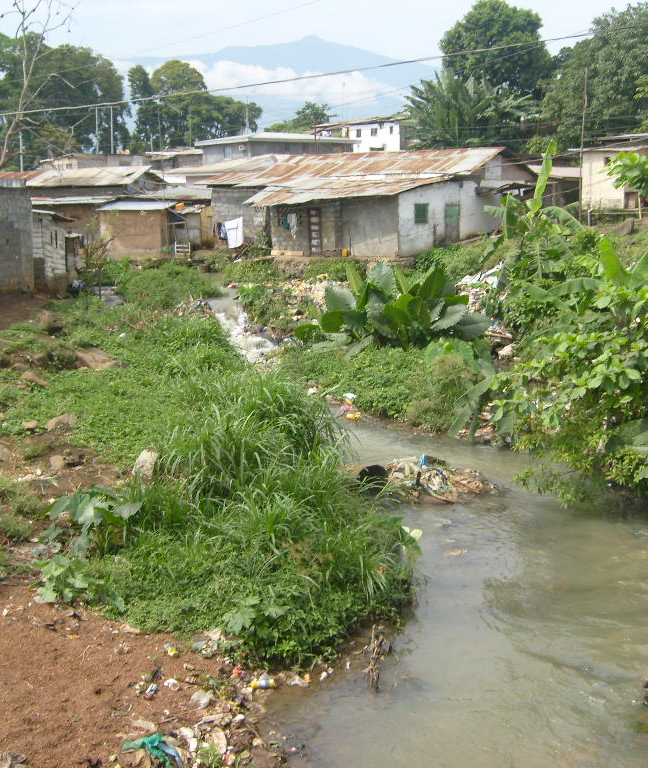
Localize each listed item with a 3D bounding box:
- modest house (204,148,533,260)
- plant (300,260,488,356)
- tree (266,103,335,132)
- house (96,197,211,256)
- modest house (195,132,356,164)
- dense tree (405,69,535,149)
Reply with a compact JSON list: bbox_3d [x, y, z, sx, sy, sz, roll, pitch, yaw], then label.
[{"bbox_3d":[1.737,-8.647,48.731,12.400,4.780,11.700,8,13,38],"label":"modest house"},{"bbox_3d":[1.450,-1.753,22.642,4.100,1.850,3.300,0,10,0],"label":"plant"},{"bbox_3d":[-2.700,-28.621,116.798,7.800,7.000,7.200,0,10,0],"label":"tree"},{"bbox_3d":[-7.000,-6.277,42.151,4.400,2.450,3.800,0,10,-3],"label":"house"},{"bbox_3d":[-3.956,-17.093,79.545,8.600,4.500,9.900,-5,11,-28],"label":"modest house"},{"bbox_3d":[9.200,-16.861,65.056,8.200,6.100,7.000,0,10,0],"label":"dense tree"}]

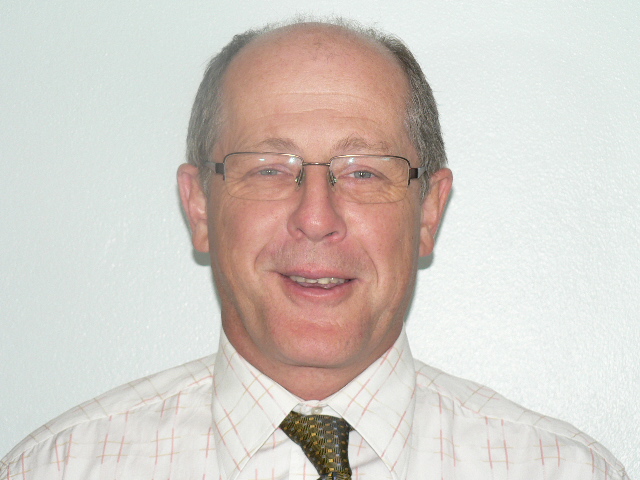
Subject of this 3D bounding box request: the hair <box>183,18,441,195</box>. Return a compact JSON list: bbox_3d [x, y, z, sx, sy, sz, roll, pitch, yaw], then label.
[{"bbox_3d":[-0.003,-0.083,1.640,0.186,0.165,0.185,2,-3,-1],"label":"hair"}]

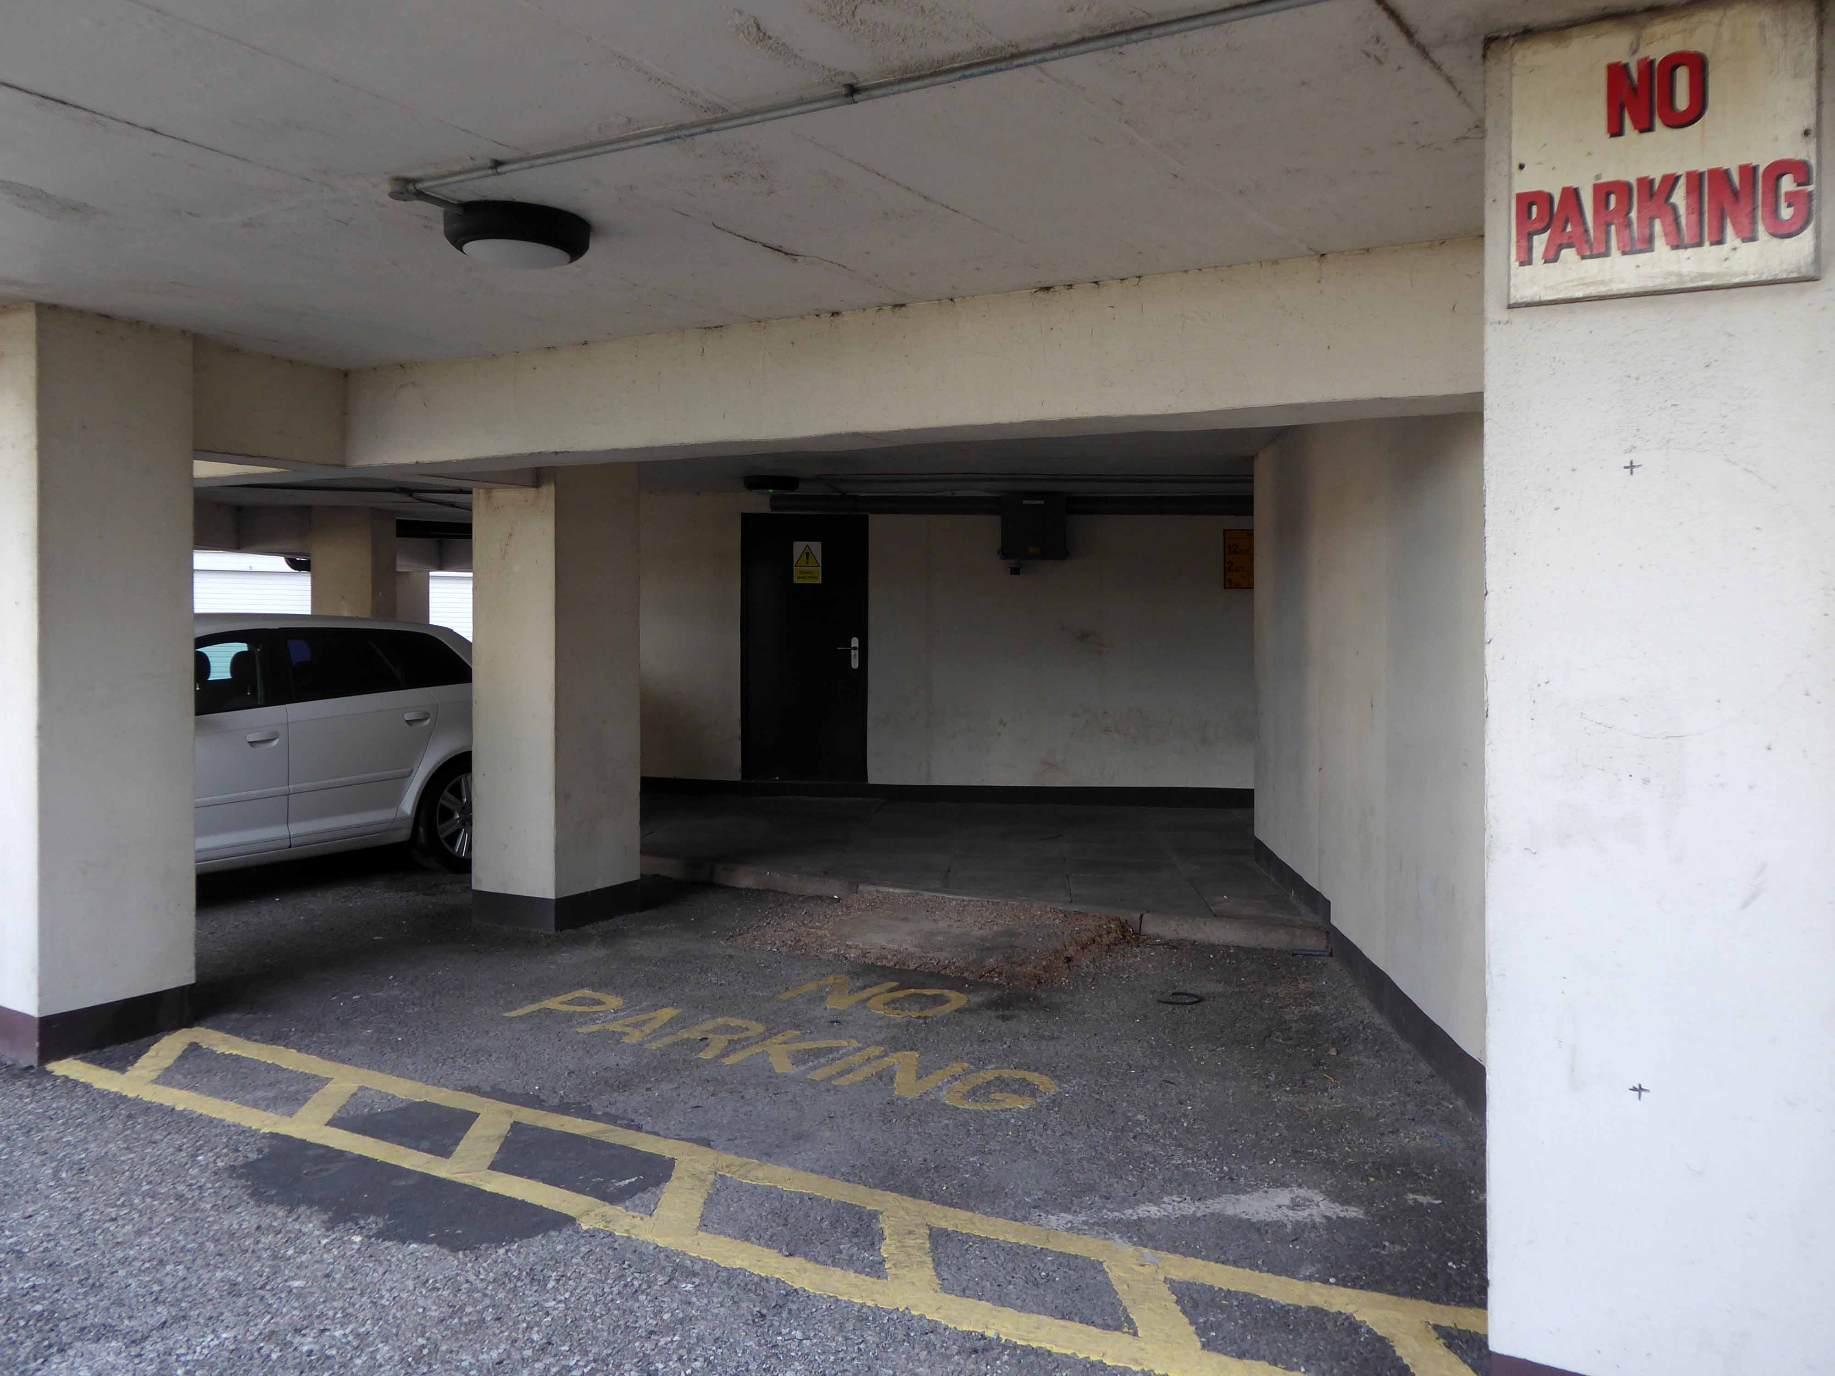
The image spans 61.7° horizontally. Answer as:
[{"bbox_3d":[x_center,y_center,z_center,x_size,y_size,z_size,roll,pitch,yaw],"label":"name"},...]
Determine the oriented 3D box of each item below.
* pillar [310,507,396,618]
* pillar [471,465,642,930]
[{"bbox_3d":[-5.010,-0.410,13.670,0.530,2.360,0.540,0,1,4],"label":"pillar"},{"bbox_3d":[-1.681,-0.015,7.134,0.540,2.120,0.560,1,1,31],"label":"pillar"}]

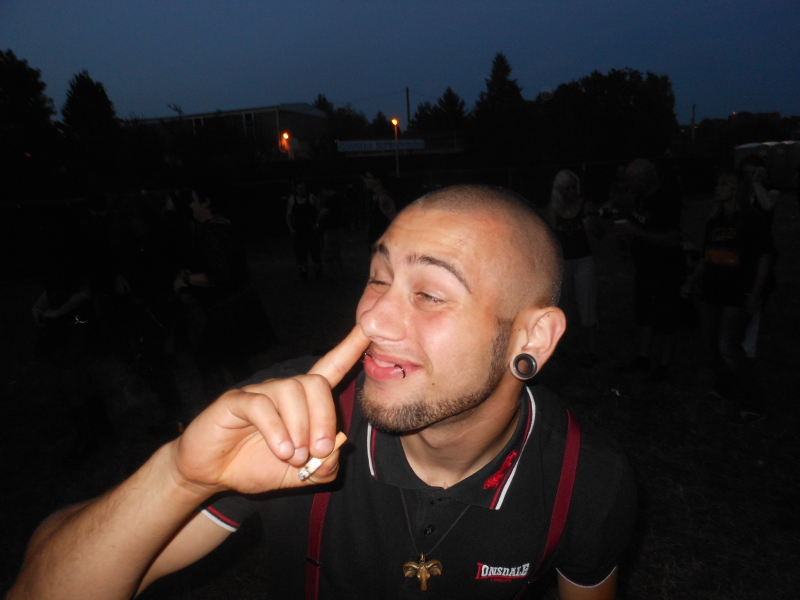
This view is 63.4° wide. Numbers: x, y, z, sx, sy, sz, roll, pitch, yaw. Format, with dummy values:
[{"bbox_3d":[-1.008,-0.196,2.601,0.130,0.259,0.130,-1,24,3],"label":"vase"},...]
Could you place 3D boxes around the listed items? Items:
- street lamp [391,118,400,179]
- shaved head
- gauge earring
[{"bbox_3d":[-0.186,-9.678,45.533,0.400,5.850,0.600,-2,11,6],"label":"street lamp"},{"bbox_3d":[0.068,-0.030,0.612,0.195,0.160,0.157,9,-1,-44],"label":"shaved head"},{"bbox_3d":[0.107,0.057,0.558,0.022,0.022,0.011,8,-3,-9],"label":"gauge earring"}]

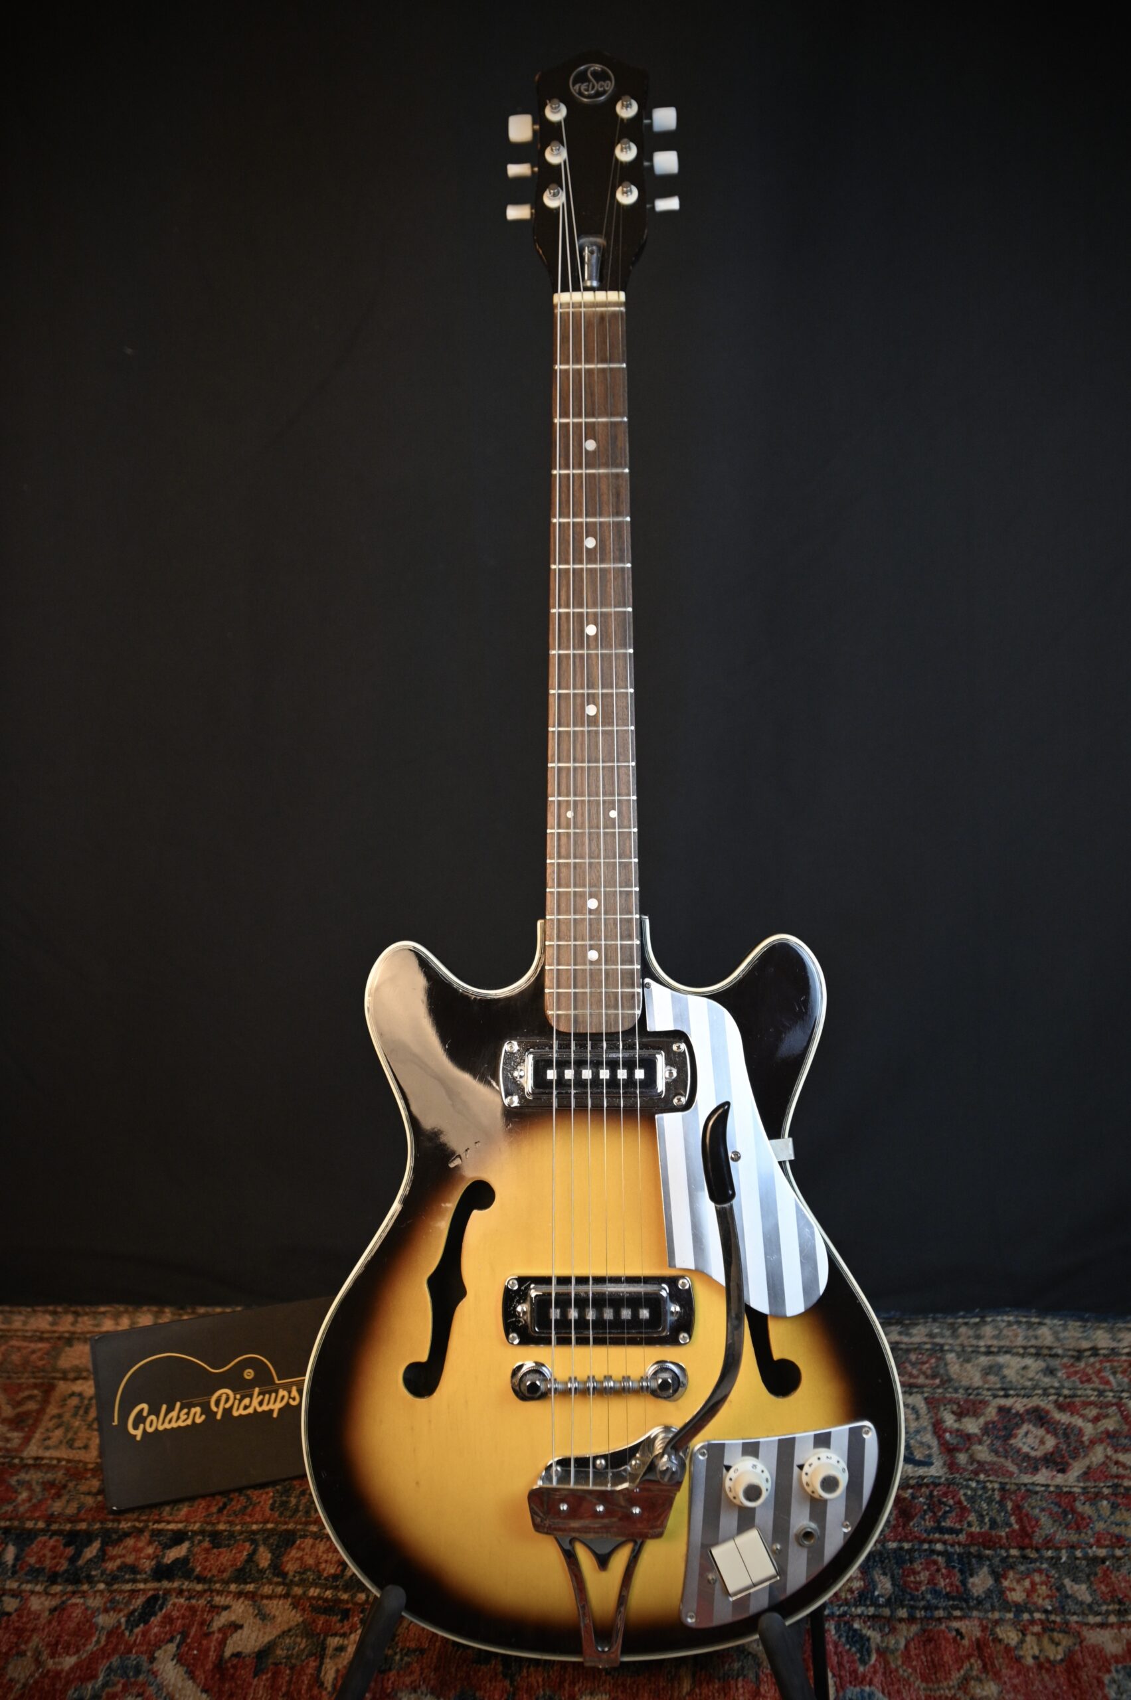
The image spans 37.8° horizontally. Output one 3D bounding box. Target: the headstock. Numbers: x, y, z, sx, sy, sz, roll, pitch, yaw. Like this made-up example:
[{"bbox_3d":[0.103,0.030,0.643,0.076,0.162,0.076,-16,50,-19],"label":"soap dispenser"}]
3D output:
[{"bbox_3d":[0.016,-0.414,1.020,0.108,0.173,0.038,0,-14,2],"label":"headstock"}]

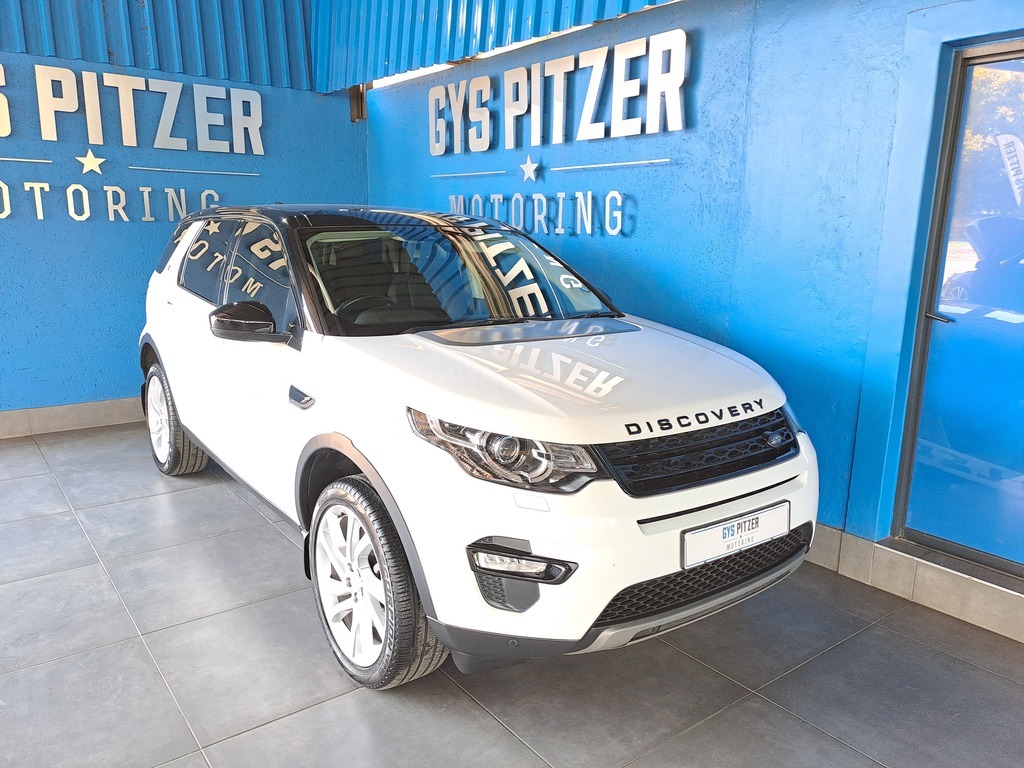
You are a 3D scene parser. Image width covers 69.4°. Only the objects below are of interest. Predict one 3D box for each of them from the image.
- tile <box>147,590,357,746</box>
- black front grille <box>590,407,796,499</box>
[{"bbox_3d":[-0.854,0.988,2.749,0.800,0.012,0.804,-7,14,-37],"label":"tile"},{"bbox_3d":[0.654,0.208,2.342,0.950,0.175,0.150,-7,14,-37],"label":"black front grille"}]

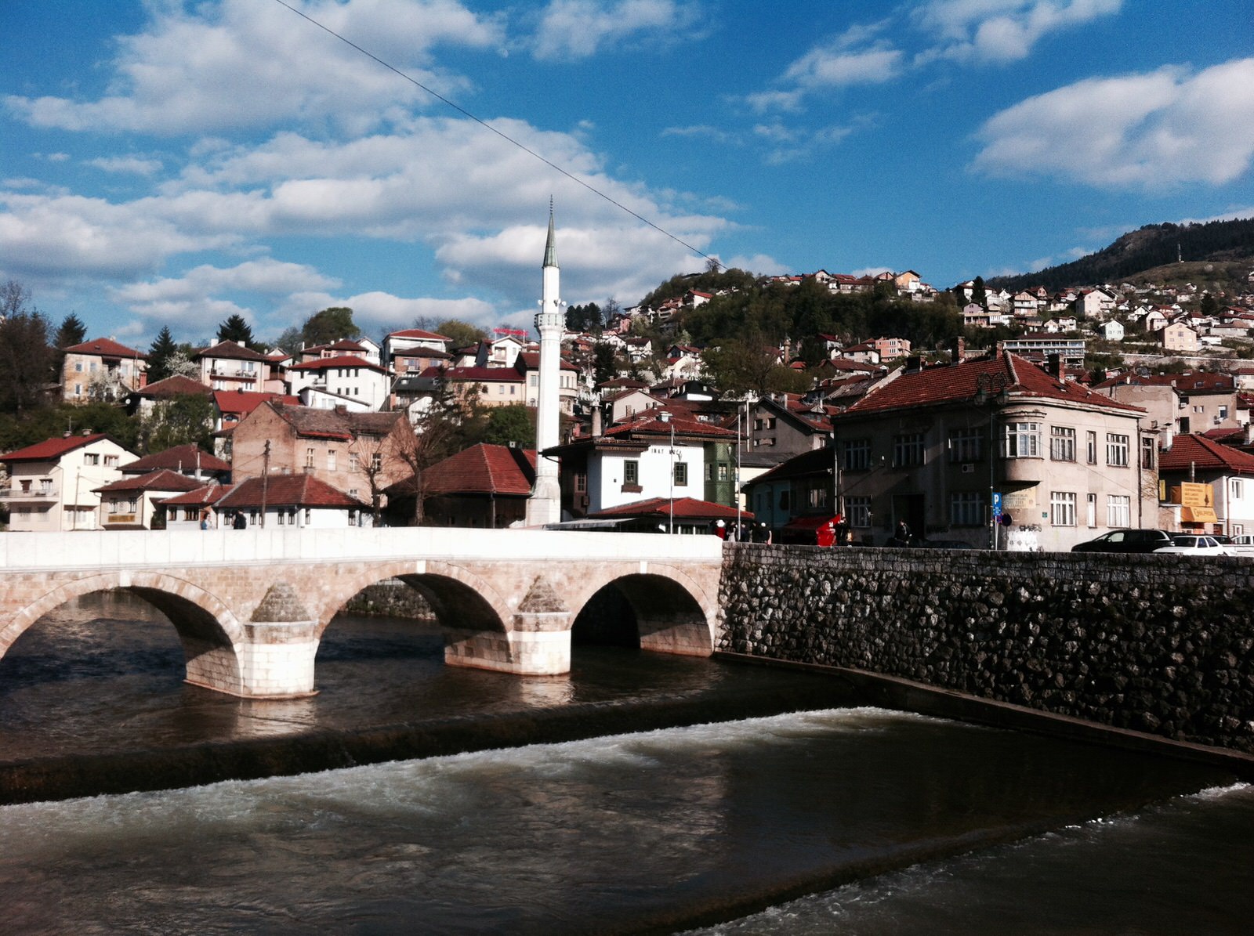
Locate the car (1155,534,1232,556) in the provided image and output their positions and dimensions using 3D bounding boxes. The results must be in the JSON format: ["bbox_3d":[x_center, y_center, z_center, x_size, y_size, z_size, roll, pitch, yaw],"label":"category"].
[{"bbox_3d":[24.500,3.650,55.000,4.250,1.400,1.680,2,-3,-37],"label":"car"}]

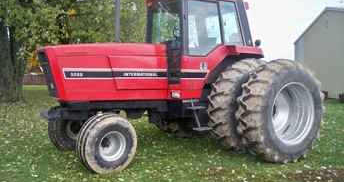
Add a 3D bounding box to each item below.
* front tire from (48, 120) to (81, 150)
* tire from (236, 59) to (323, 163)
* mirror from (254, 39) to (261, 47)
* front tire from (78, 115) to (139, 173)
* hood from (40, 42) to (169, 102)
[{"bbox_3d":[-1.891,0.704,6.751,0.954,0.954,0.342,-3,5,-42],"label":"front tire"},{"bbox_3d":[1.891,0.366,5.973,1.790,1.790,0.500,-2,4,-32],"label":"tire"},{"bbox_3d":[1.653,-0.932,6.688,0.102,0.153,0.122,-2,4,-32],"label":"mirror"},{"bbox_3d":[-0.948,0.804,5.220,0.954,0.954,0.342,-3,5,-42],"label":"front tire"},{"bbox_3d":[-1.157,-0.363,6.074,2.132,1.000,0.775,-2,4,-32],"label":"hood"}]

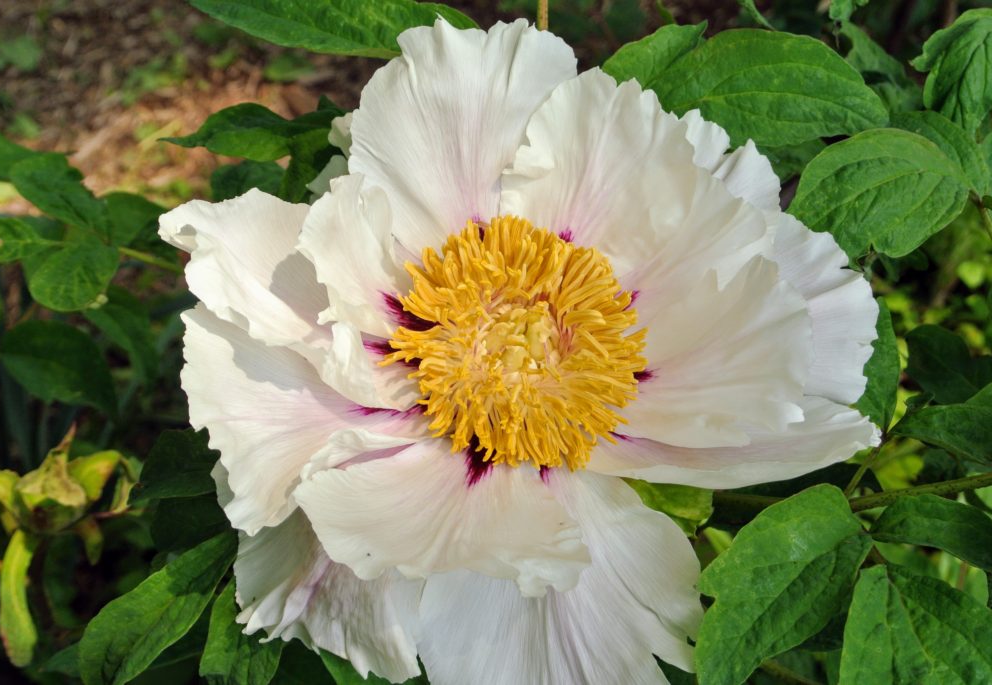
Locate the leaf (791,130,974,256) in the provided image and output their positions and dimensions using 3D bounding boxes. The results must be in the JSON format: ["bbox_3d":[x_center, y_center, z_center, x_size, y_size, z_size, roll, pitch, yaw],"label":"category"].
[{"bbox_3d":[0.116,-0.045,0.560,0.053,0.013,0.038,-11,67,-5],"label":"leaf"}]

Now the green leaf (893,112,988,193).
[{"bbox_3d":[0.128,-0.055,0.535,0.038,0.012,0.026,34,66,25],"label":"green leaf"}]

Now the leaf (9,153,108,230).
[{"bbox_3d":[-0.161,-0.056,0.680,0.042,0.010,0.026,34,59,15],"label":"leaf"}]

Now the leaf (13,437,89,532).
[{"bbox_3d":[-0.142,0.045,0.590,0.024,0.027,0.022,3,24,-1],"label":"leaf"}]

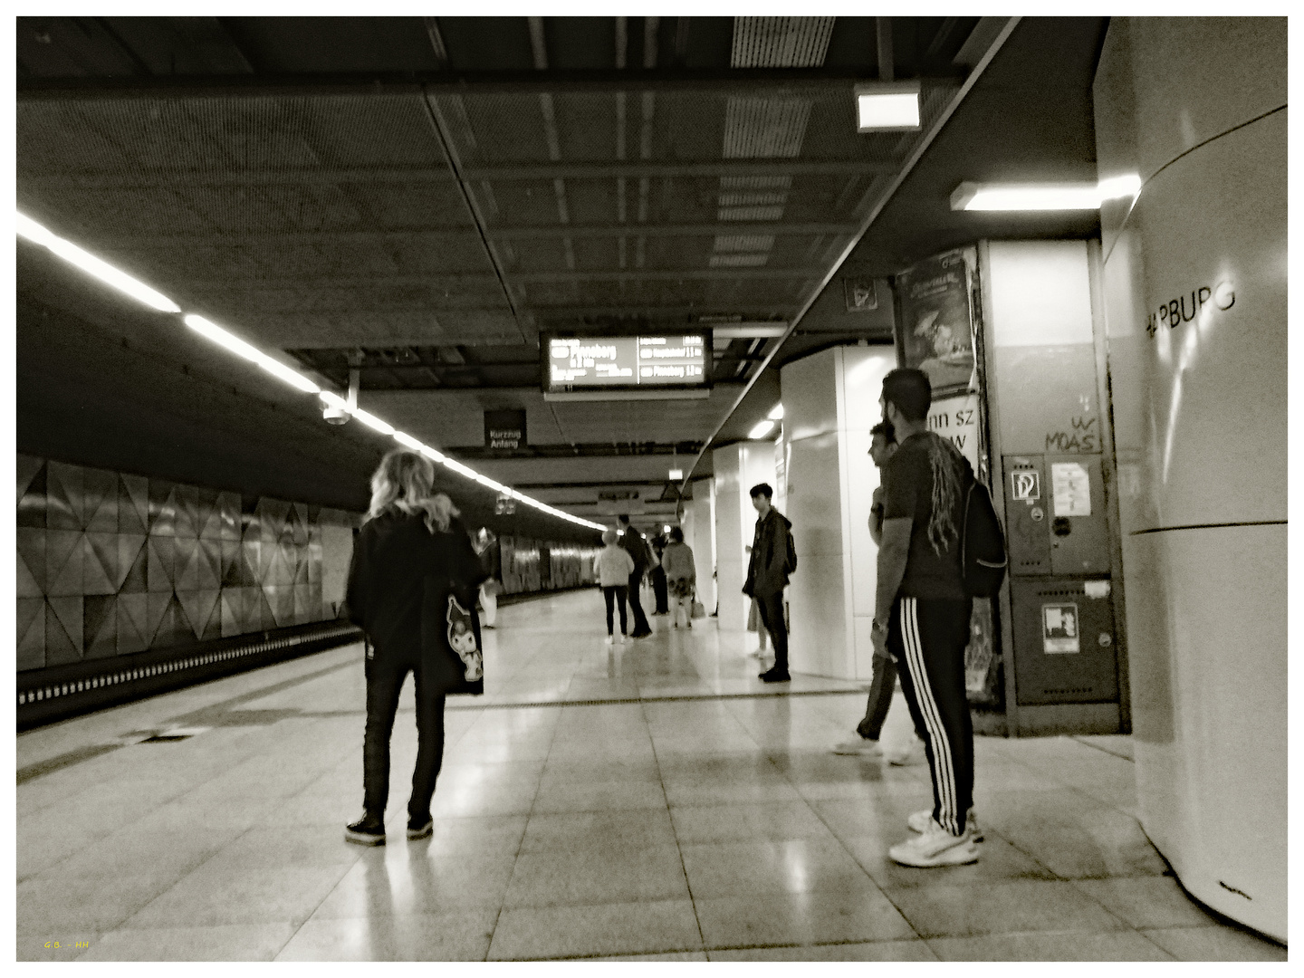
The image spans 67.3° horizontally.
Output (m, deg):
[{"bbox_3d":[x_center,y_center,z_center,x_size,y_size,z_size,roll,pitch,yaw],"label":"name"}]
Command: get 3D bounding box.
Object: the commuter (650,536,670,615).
[{"bbox_3d":[0.188,1.796,21.246,0.480,1.802,0.360,-3,-5,11],"label":"commuter"}]

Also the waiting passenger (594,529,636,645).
[{"bbox_3d":[-0.514,1.370,13.919,0.540,1.569,0.360,-2,-4,-5],"label":"waiting passenger"}]

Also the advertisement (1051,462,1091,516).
[{"bbox_3d":[2.438,0.002,5.684,0.212,0.308,0.010,-1,-4,0],"label":"advertisement"}]

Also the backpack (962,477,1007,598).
[{"bbox_3d":[1.228,0.180,3.638,0.170,0.442,0.280,-4,-5,30],"label":"backpack"}]

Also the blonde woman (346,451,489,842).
[{"bbox_3d":[-0.981,0.618,4.058,0.550,1.578,0.360,-1,-5,-16],"label":"blonde woman"}]

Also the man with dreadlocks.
[{"bbox_3d":[1.020,0.426,3.638,0.340,1.764,0.470,-5,-5,32],"label":"man with dreadlocks"}]

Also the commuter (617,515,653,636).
[{"bbox_3d":[-0.274,1.320,15.057,0.500,1.827,0.500,-4,-5,21],"label":"commuter"}]

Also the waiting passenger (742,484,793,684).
[{"bbox_3d":[1.069,0.833,8.979,0.400,1.773,0.480,-1,-5,-18],"label":"waiting passenger"}]

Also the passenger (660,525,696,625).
[{"bbox_3d":[0.455,1.496,16.826,0.540,1.700,0.360,-2,-4,-3],"label":"passenger"}]

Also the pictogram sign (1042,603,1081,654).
[{"bbox_3d":[2.351,0.801,5.623,0.200,0.281,0.010,-1,-4,0],"label":"pictogram sign"}]

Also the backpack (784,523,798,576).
[{"bbox_3d":[1.254,0.564,9.029,0.170,0.460,0.290,-1,-5,-18],"label":"backpack"}]

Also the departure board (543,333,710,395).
[{"bbox_3d":[-0.199,-0.959,7.696,1.307,0.453,0.250,-2,-4,-3],"label":"departure board"}]

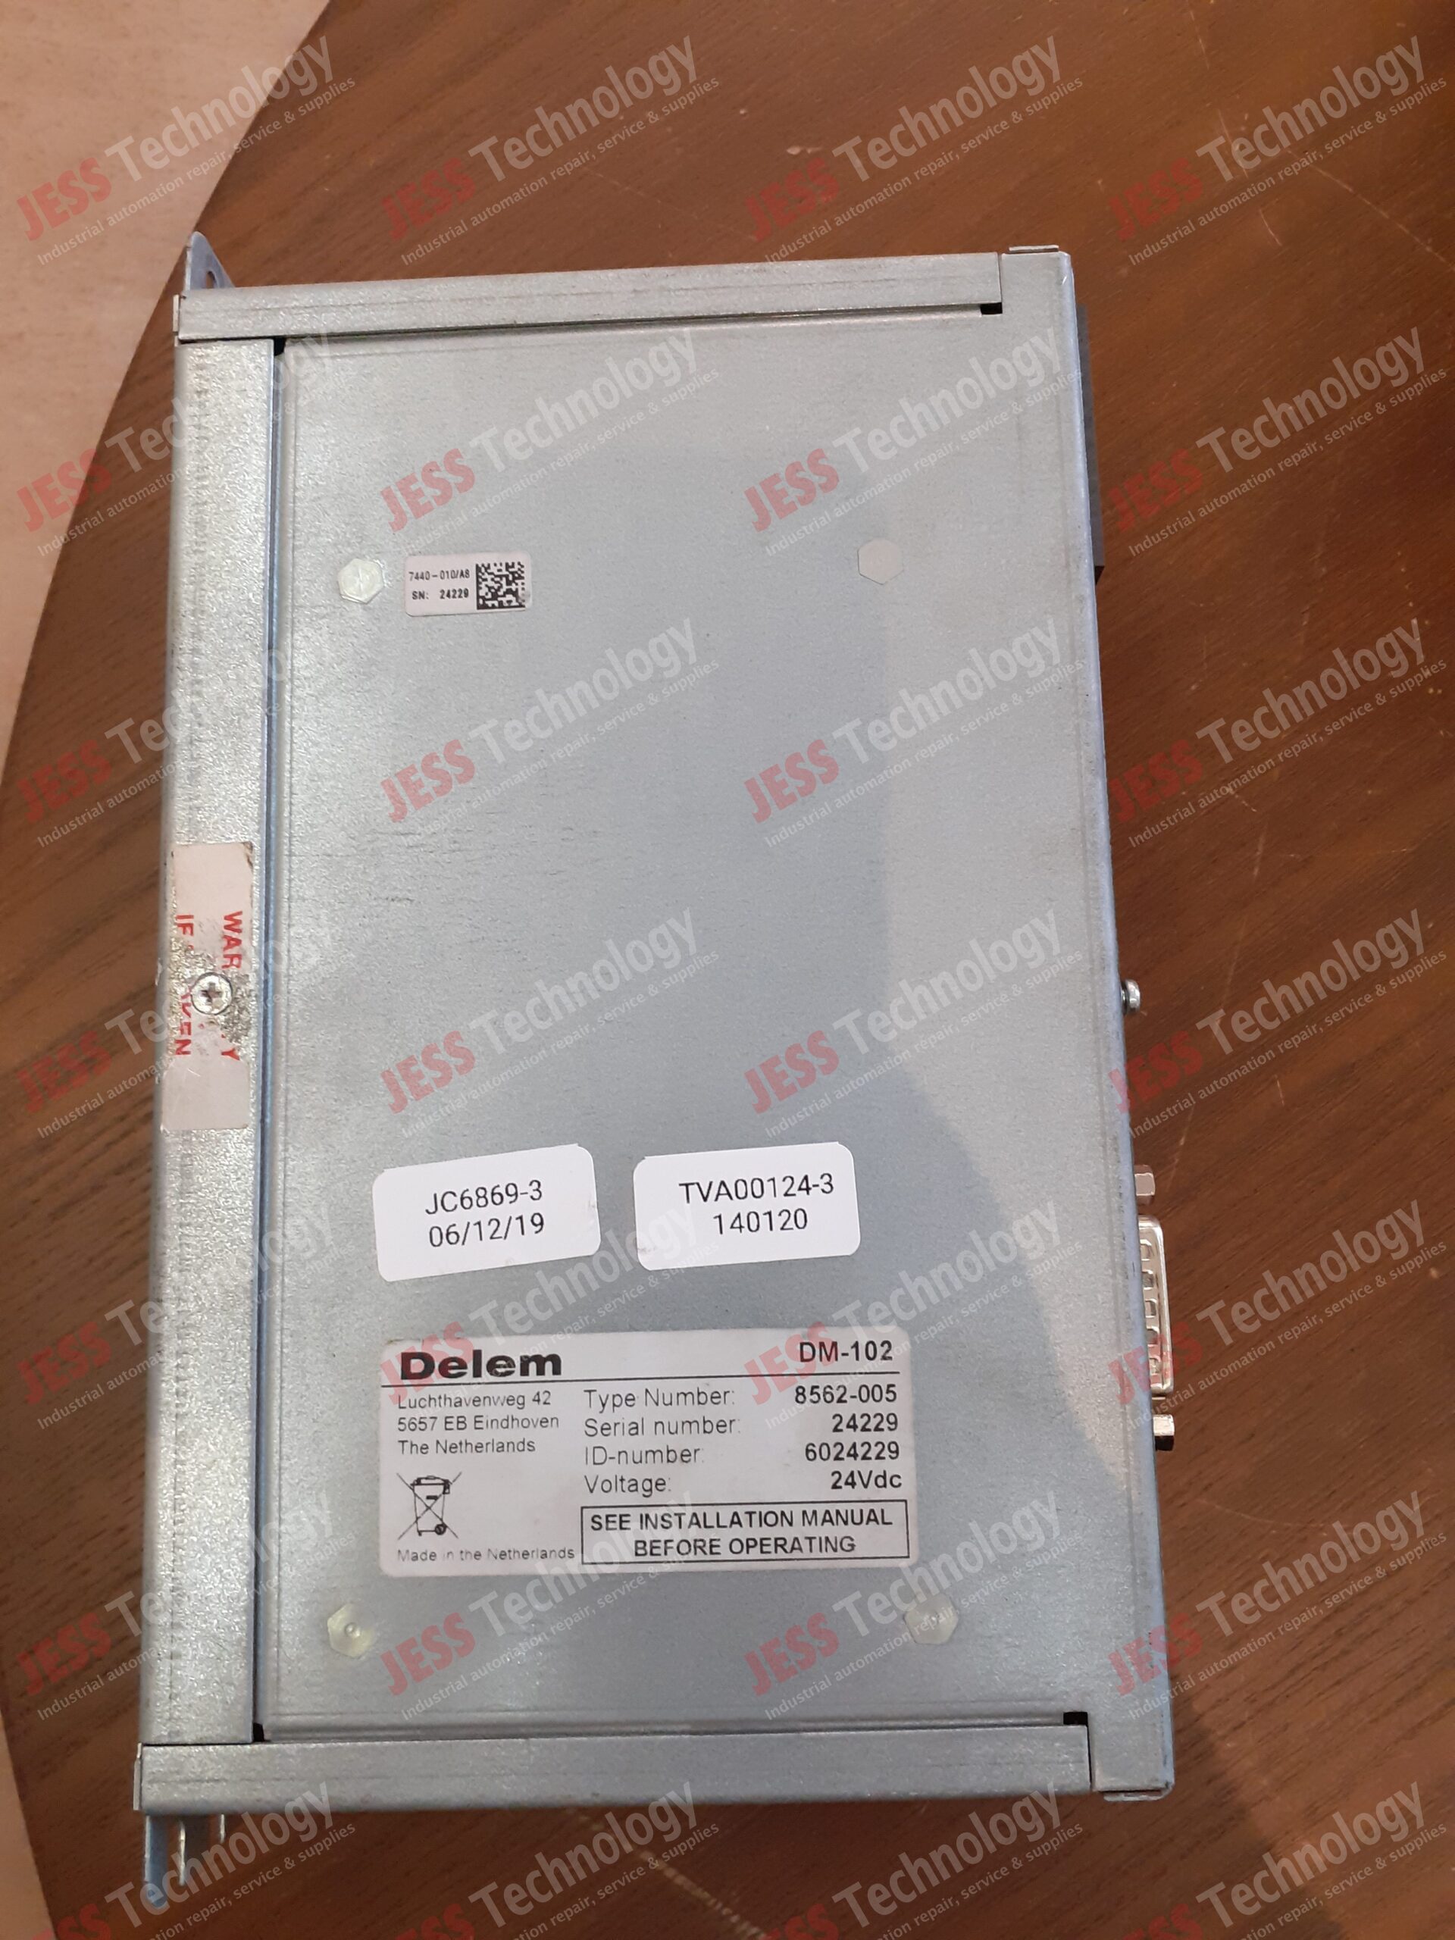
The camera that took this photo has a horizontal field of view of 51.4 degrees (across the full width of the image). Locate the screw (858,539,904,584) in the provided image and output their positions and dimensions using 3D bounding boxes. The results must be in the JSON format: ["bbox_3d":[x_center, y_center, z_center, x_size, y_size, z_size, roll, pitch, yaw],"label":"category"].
[{"bbox_3d":[0.022,-0.058,0.217,0.006,0.003,0.007,-2,81,2],"label":"screw"}]

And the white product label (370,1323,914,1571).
[{"bbox_3d":[-0.011,0.063,0.197,0.070,0.001,0.030,-2,82,2],"label":"white product label"}]

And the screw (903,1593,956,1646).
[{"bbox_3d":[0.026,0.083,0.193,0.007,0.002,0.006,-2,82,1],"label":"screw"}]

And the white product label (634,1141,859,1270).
[{"bbox_3d":[0.003,0.031,0.201,0.029,0.001,0.015,-6,82,1],"label":"white product label"}]

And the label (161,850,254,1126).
[{"bbox_3d":[-0.071,0.002,0.208,0.012,0.001,0.040,-2,82,1],"label":"label"}]

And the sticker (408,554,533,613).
[{"bbox_3d":[-0.037,-0.055,0.215,0.018,0.001,0.009,-2,82,1],"label":"sticker"}]

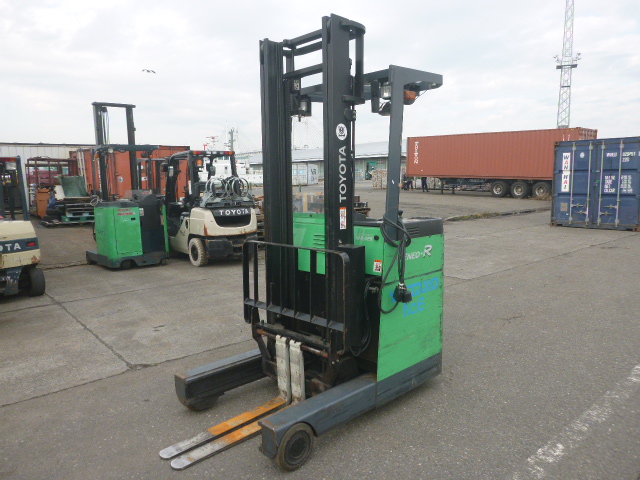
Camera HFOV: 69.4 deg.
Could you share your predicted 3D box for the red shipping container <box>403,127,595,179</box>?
[{"bbox_3d":[11.331,-5.591,30.971,2.440,2.900,12.190,-8,12,-38],"label":"red shipping container"}]

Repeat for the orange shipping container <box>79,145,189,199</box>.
[{"bbox_3d":[-7.192,-2.029,17.253,2.440,2.590,6.060,-8,11,-39],"label":"orange shipping container"}]

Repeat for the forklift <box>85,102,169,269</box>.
[{"bbox_3d":[-4.043,-1.115,9.281,1.020,3.000,2.100,-9,11,-41],"label":"forklift"}]

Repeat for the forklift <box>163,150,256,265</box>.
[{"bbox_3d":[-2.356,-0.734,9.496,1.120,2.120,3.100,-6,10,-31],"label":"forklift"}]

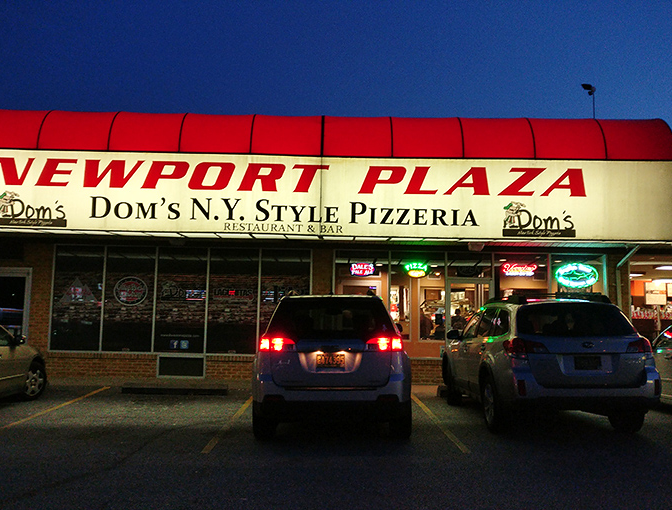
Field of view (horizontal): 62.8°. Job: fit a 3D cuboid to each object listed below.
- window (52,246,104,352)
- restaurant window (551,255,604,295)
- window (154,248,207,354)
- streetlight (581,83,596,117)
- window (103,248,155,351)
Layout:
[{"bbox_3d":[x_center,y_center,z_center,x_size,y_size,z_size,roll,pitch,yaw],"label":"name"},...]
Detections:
[{"bbox_3d":[-5.238,0.881,11.184,1.078,2.167,0.100,1,-5,1],"label":"window"},{"bbox_3d":[4.868,1.052,11.077,1.133,2.176,0.100,1,-5,1],"label":"restaurant window"},{"bbox_3d":[-3.141,0.917,11.162,1.099,2.169,0.100,1,-5,1],"label":"window"},{"bbox_3d":[5.827,-3.573,12.718,0.320,0.850,0.350,-4,-8,45],"label":"streetlight"},{"bbox_3d":[-4.196,0.899,11.173,1.086,2.167,0.100,1,-5,1],"label":"window"}]

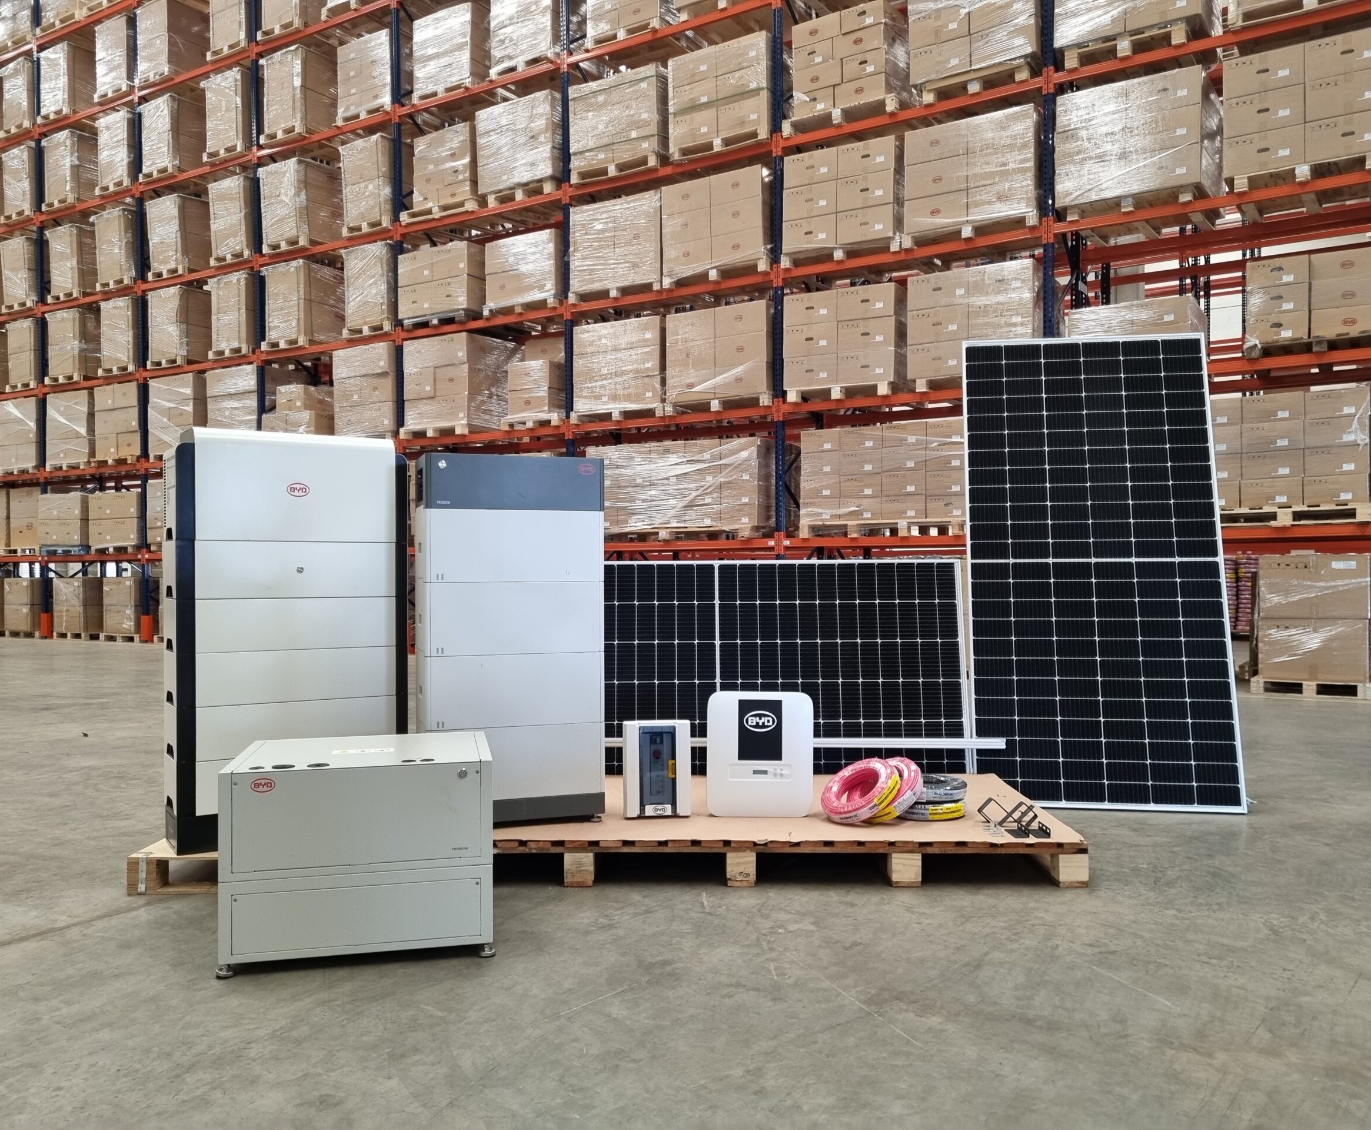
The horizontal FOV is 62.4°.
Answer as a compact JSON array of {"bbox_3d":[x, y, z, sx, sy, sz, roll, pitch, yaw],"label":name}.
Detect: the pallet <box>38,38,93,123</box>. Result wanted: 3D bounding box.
[{"bbox_3d":[-9.254,-7.298,17.643,0.803,1.058,1.200,-1,0,31],"label":"pallet"}]

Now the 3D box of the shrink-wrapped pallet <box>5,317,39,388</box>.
[{"bbox_3d":[-10.034,-3.251,18.051,0.780,1.033,1.150,-1,0,31],"label":"shrink-wrapped pallet"}]

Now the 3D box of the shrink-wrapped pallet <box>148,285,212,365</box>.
[{"bbox_3d":[-6.556,-3.103,15.260,0.730,1.000,1.030,-1,0,31],"label":"shrink-wrapped pallet"}]

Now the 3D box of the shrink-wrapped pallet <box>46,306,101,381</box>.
[{"bbox_3d":[-8.381,-3.055,16.215,0.722,0.911,1.080,-1,0,31],"label":"shrink-wrapped pallet"}]

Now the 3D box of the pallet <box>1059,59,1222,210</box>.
[{"bbox_3d":[3.626,-3.192,9.062,1.050,0.990,1.030,-1,0,31],"label":"pallet"}]

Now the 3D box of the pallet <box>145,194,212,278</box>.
[{"bbox_3d":[-6.553,-4.273,15.256,0.720,1.040,1.030,-1,0,31],"label":"pallet"}]

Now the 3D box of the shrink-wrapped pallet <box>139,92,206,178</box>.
[{"bbox_3d":[-7.060,-5.913,16.206,0.780,1.070,1.150,-1,0,31],"label":"shrink-wrapped pallet"}]

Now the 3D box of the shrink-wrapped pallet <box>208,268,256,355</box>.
[{"bbox_3d":[-5.455,-3.114,14.588,0.750,1.000,1.030,-1,0,31],"label":"shrink-wrapped pallet"}]

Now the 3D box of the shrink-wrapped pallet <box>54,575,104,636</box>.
[{"bbox_3d":[-8.994,0.647,17.480,0.793,0.901,1.061,-1,0,32],"label":"shrink-wrapped pallet"}]

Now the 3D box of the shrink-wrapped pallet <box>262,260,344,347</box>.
[{"bbox_3d":[-4.824,-3.302,14.892,0.786,1.055,1.150,-1,0,31],"label":"shrink-wrapped pallet"}]

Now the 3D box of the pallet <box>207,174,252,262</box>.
[{"bbox_3d":[-5.843,-4.630,15.764,0.800,1.120,1.180,-1,0,32],"label":"pallet"}]

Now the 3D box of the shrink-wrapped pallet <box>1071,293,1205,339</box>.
[{"bbox_3d":[3.885,-1.854,9.674,0.980,0.540,1.020,-1,0,32],"label":"shrink-wrapped pallet"}]

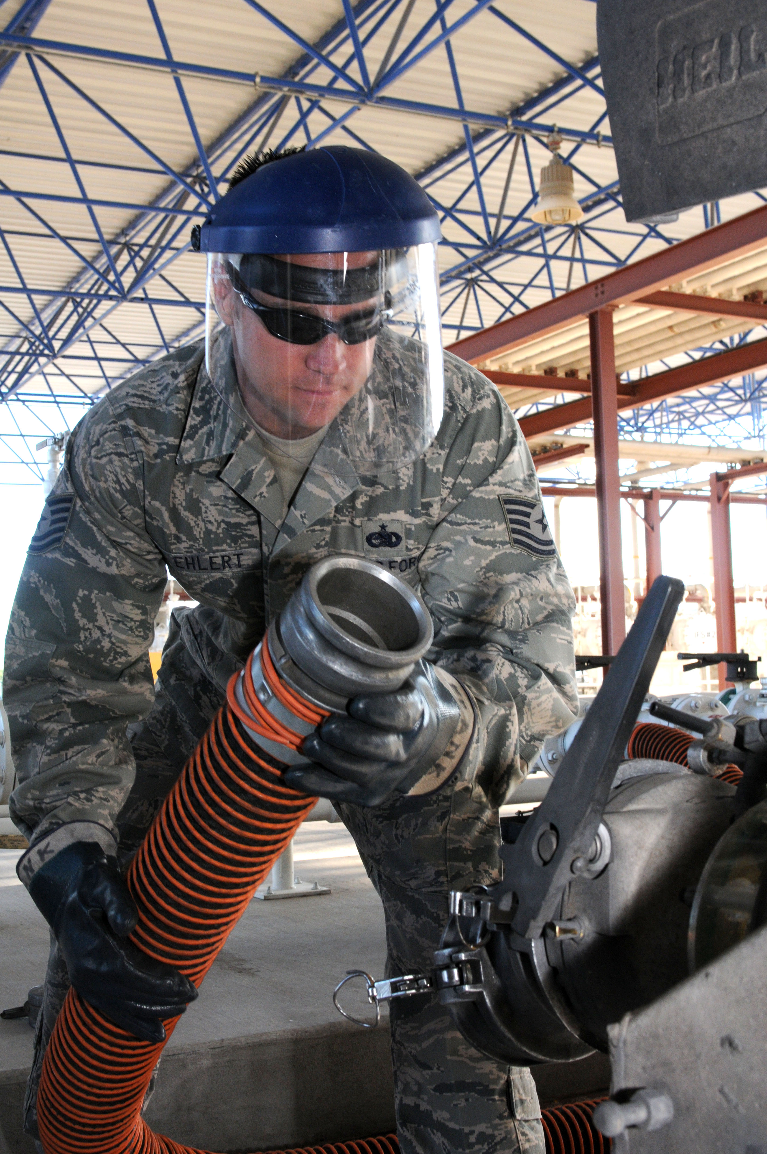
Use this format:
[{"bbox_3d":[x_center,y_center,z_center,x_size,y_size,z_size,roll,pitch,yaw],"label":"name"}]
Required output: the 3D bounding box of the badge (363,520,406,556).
[{"bbox_3d":[0.001,-0.044,1.480,0.048,0.043,0.004,-3,28,-8],"label":"badge"}]

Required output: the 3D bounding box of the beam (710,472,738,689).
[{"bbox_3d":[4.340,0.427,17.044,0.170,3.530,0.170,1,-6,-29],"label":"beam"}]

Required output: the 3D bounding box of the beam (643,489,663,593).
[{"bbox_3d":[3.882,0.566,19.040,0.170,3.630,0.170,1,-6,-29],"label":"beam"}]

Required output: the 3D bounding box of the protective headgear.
[{"bbox_3d":[-0.053,-0.277,1.349,0.250,0.300,0.260,-9,19,-18],"label":"protective headgear"}]

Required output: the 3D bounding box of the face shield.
[{"bbox_3d":[-0.033,-0.221,1.315,0.238,0.210,0.150,-9,19,-18],"label":"face shield"}]

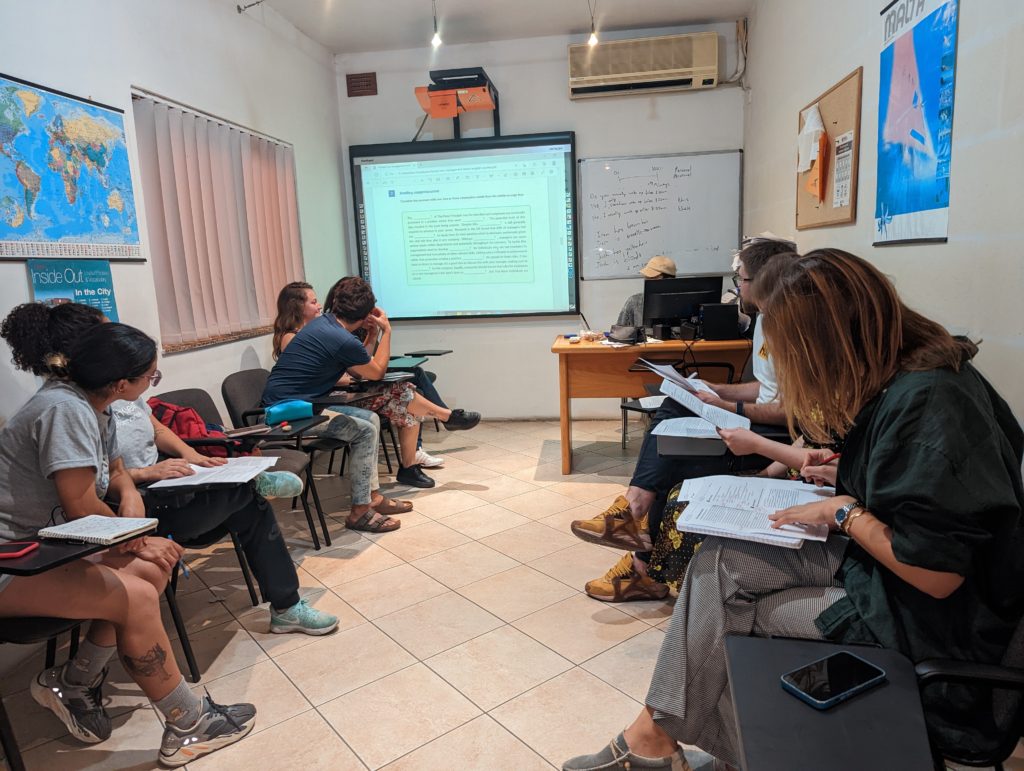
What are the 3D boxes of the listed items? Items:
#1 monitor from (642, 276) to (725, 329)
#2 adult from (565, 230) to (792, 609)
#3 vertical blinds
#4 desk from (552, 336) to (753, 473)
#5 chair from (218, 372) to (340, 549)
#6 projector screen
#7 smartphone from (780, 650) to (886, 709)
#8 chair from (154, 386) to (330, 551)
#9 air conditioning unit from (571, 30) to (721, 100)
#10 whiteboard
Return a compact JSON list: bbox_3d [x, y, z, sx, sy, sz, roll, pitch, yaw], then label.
[{"bbox_3d":[1.026,-0.462,4.247,0.470,0.360,0.160,-1,10,8],"label":"monitor"},{"bbox_3d":[0.686,0.125,2.624,0.960,1.280,0.510,-1,10,8],"label":"adult"},{"bbox_3d":[-1.490,-0.850,3.901,0.090,1.076,1.570,-1,10,8],"label":"vertical blinds"},{"bbox_3d":[0.882,0.098,4.307,1.220,0.755,0.660,-1,10,8],"label":"desk"},{"bbox_3d":[-0.906,0.302,3.422,0.640,0.800,0.570,-1,10,8],"label":"chair"},{"bbox_3d":[-0.355,-1.166,5.345,1.696,1.310,0.080,-1,10,8],"label":"projector screen"},{"bbox_3d":[0.452,0.412,0.998,0.138,0.011,0.072,-8,11,-27],"label":"smartphone"},{"bbox_3d":[-0.991,0.401,2.867,0.660,0.800,0.580,-1,10,8],"label":"chair"},{"bbox_3d":[0.917,-2.238,4.984,1.028,0.325,0.200,-1,10,8],"label":"air conditioning unit"},{"bbox_3d":[1.089,-1.240,5.225,1.160,0.860,0.025,-1,10,8],"label":"whiteboard"}]

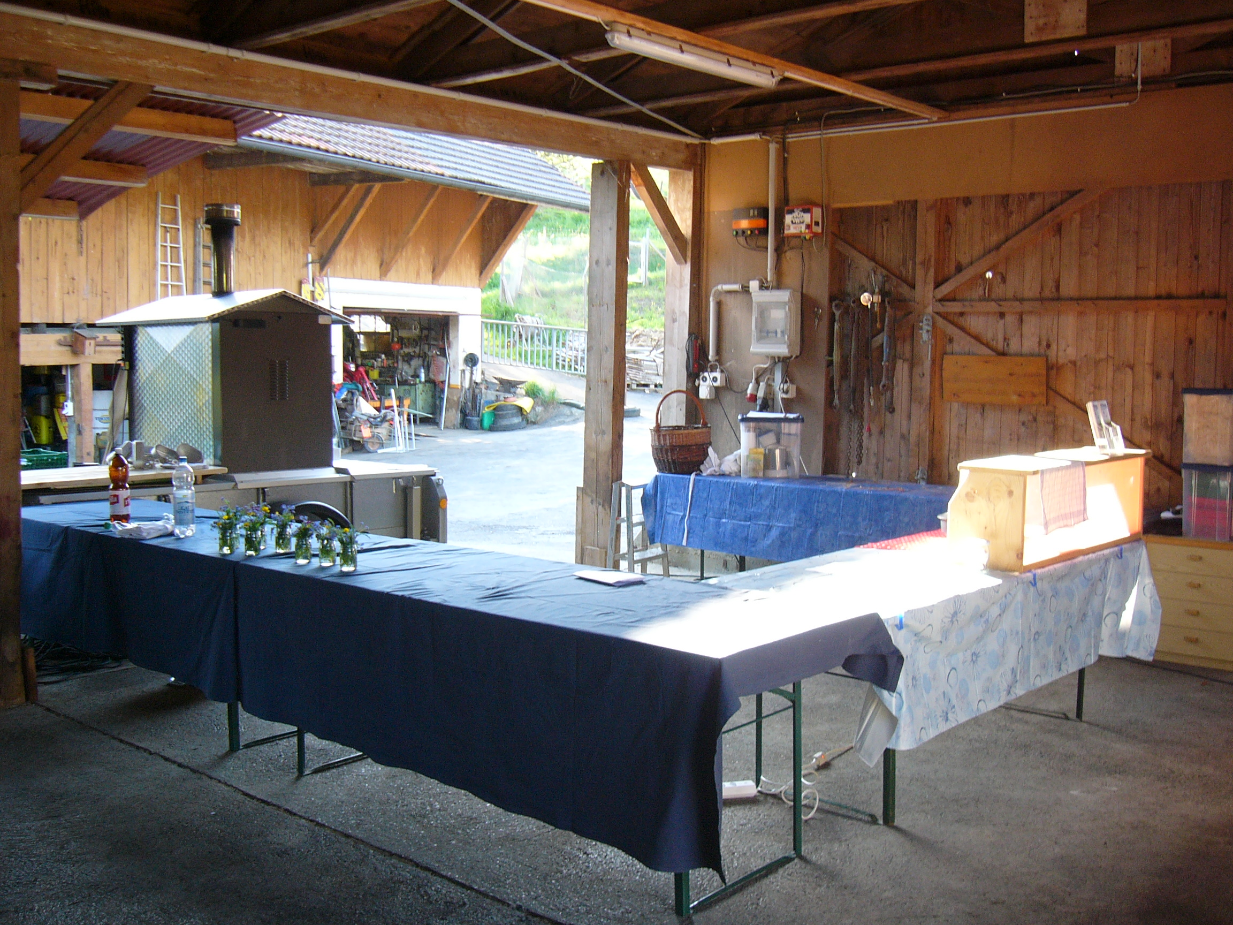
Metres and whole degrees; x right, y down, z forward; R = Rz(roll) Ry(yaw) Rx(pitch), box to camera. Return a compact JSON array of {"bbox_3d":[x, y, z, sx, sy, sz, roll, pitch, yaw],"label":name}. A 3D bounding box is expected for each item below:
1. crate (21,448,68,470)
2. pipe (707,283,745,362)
[{"bbox_3d":[-7.730,-0.033,16.800,0.400,0.300,0.600,4,6,29],"label":"crate"},{"bbox_3d":[0.837,-1.058,9.527,0.330,0.590,0.060,5,5,39],"label":"pipe"}]

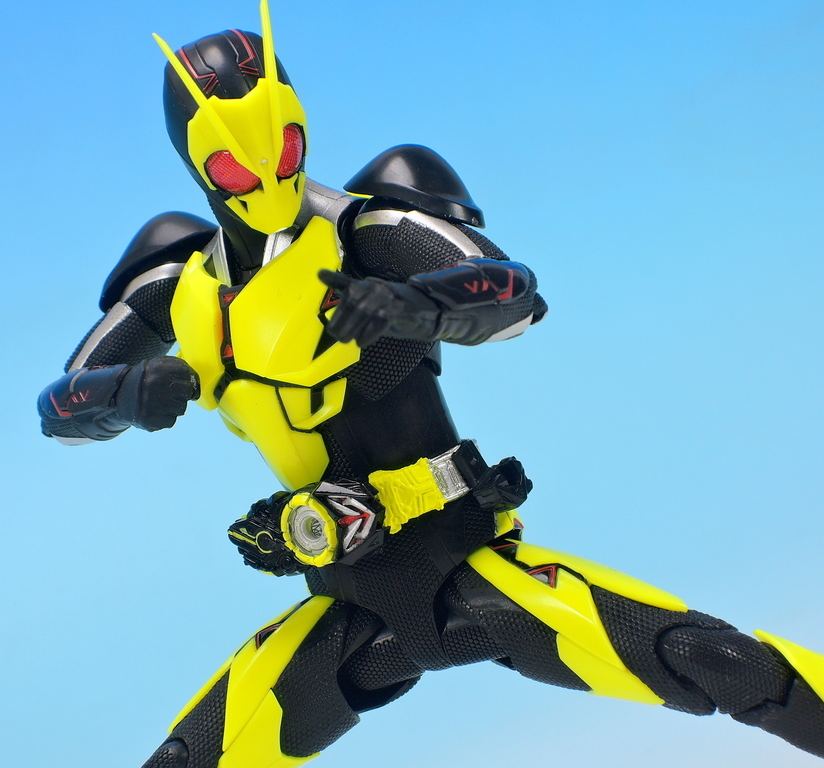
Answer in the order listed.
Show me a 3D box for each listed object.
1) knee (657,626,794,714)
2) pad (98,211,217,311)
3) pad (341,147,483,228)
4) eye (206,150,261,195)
[{"bbox_3d":[0.034,0.031,0.382,0.014,0.009,0.009,22,-14,3],"label":"knee"},{"bbox_3d":[-0.028,-0.013,0.388,0.013,0.009,0.013,-22,7,29],"label":"pad"},{"bbox_3d":[0.000,-0.021,0.376,0.015,0.008,0.013,13,3,24],"label":"pad"},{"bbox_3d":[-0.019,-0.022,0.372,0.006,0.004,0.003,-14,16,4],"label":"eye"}]

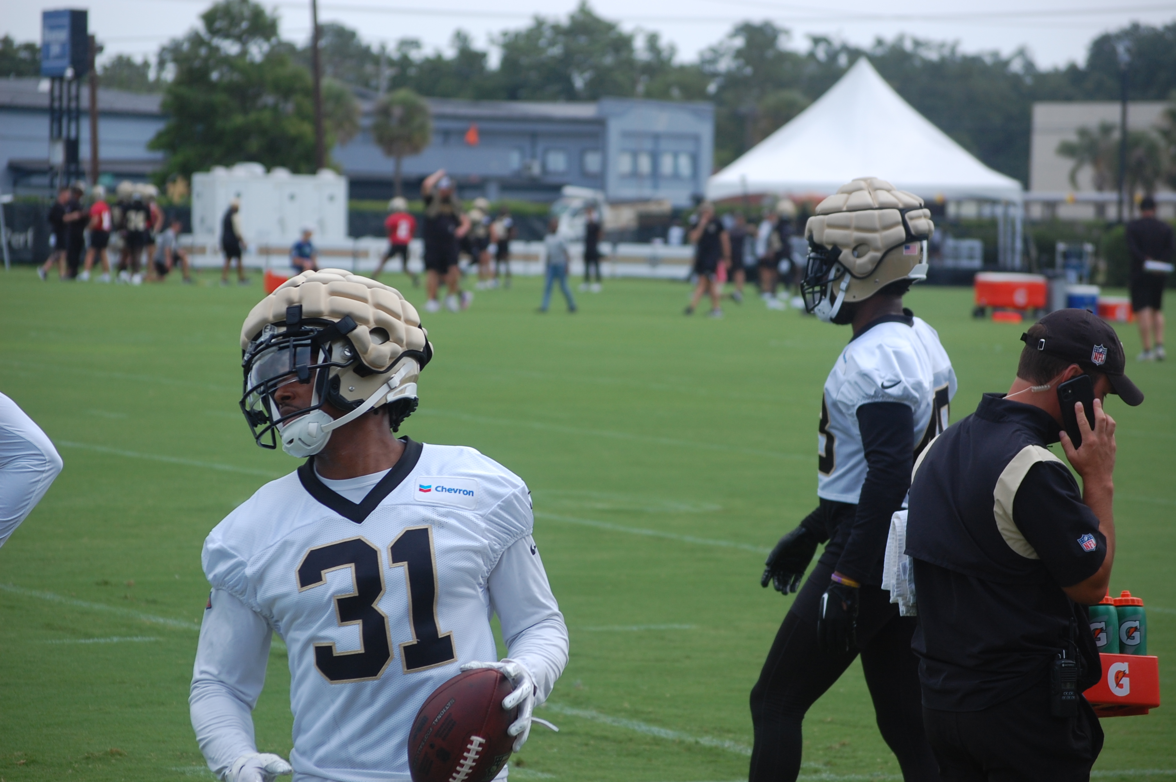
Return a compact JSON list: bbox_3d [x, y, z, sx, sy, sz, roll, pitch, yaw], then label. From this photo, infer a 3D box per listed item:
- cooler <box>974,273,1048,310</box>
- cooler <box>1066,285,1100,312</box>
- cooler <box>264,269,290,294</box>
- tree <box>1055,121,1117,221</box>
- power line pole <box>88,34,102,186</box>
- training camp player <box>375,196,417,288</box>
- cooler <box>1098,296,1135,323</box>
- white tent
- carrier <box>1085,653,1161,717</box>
[{"bbox_3d":[6.279,-1.466,71.200,1.060,0.540,0.500,2,3,-2],"label":"cooler"},{"bbox_3d":[7.257,-1.265,70.300,0.470,0.500,0.450,1,3,0],"label":"cooler"},{"bbox_3d":[-5.171,-1.808,80.000,0.480,0.400,0.360,1,3,-6],"label":"cooler"},{"bbox_3d":[23.549,-9.866,225.000,2.900,5.500,2.900,1,3,0],"label":"tree"},{"bbox_3d":[-25.149,-13.417,245.000,0.600,9.500,0.500,-2,3,-6],"label":"power line pole"},{"bbox_3d":[-3.813,-2.981,95.500,0.800,1.760,0.620,0,3,-20],"label":"training camp player"},{"bbox_3d":[7.834,-1.206,71.200,0.500,0.360,0.350,0,3,-9],"label":"cooler"},{"bbox_3d":[8.214,-6.821,142.500,9.150,6.100,9.150,1,3,2],"label":"white tent"},{"bbox_3d":[1.254,0.699,11.400,0.210,0.160,0.280,1,-3,-1],"label":"carrier"}]

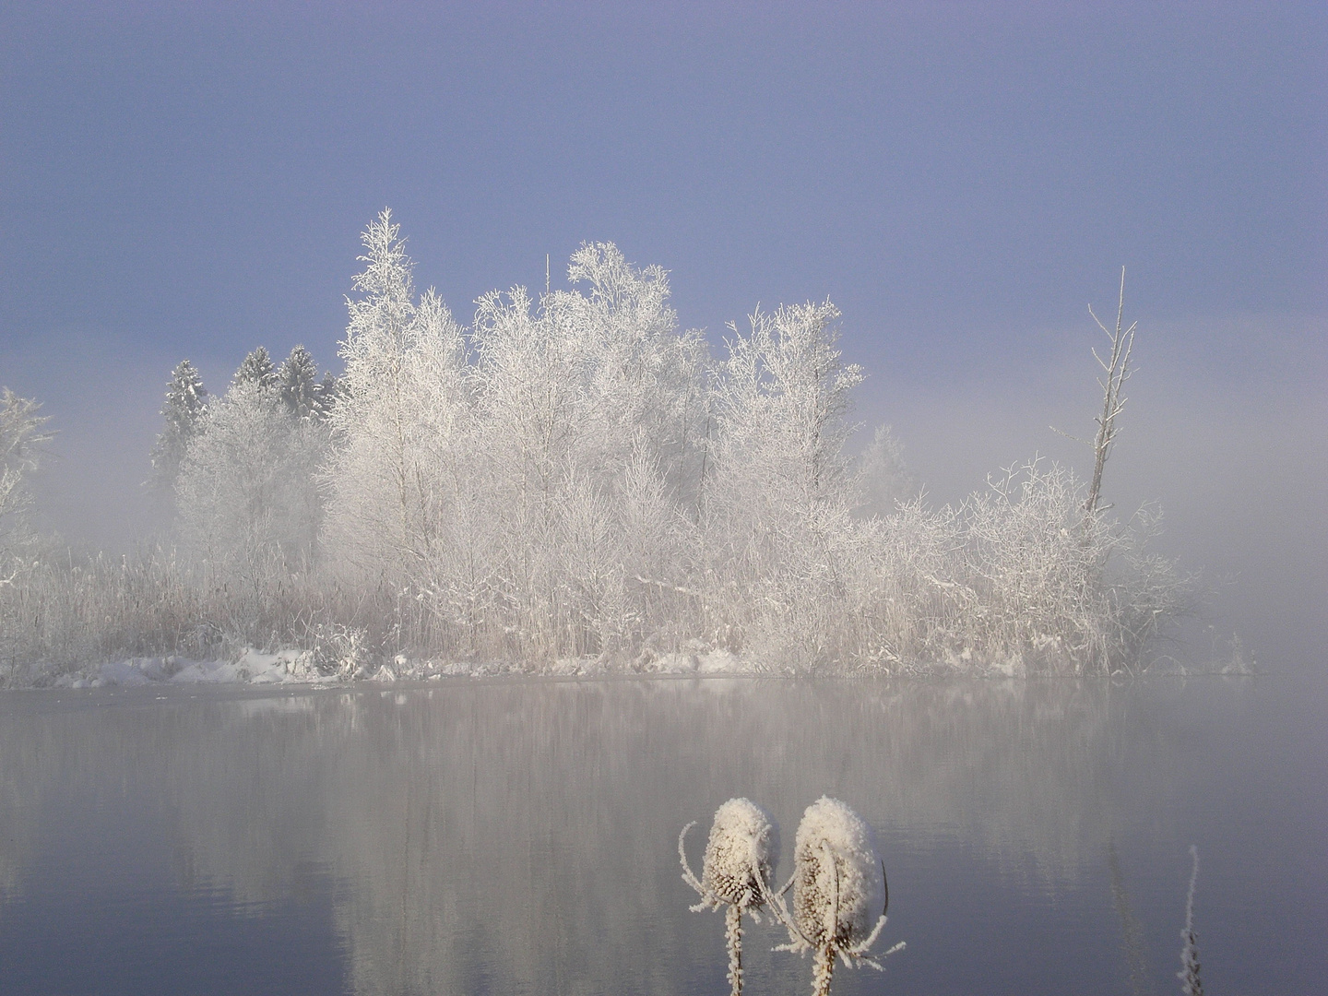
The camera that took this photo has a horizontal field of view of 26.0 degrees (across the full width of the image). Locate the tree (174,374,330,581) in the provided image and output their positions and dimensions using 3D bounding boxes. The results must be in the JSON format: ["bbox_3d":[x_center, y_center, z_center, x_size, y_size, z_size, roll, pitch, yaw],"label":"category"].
[{"bbox_3d":[-12.150,0.380,85.000,4.500,7.910,4.400,0,-2,0],"label":"tree"}]

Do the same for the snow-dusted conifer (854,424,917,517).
[{"bbox_3d":[8.850,0.910,115.000,2.740,7.750,2.740,-1,-1,0],"label":"snow-dusted conifer"}]

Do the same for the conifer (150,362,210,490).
[{"bbox_3d":[-23.060,-0.320,138.000,3.880,12.640,3.880,-1,-1,0],"label":"conifer"}]

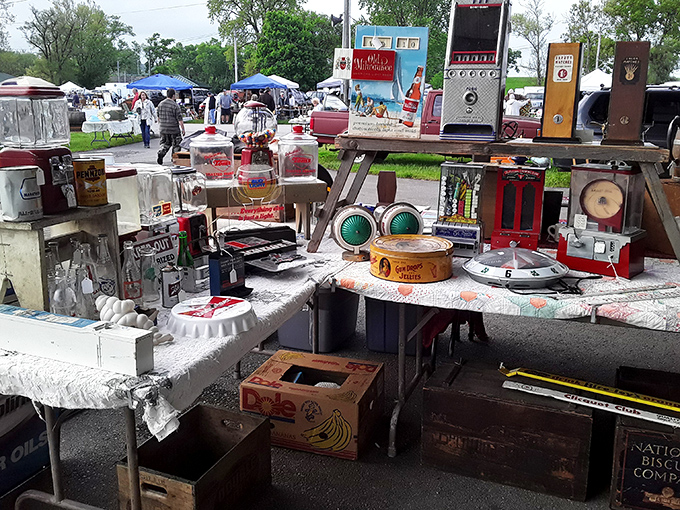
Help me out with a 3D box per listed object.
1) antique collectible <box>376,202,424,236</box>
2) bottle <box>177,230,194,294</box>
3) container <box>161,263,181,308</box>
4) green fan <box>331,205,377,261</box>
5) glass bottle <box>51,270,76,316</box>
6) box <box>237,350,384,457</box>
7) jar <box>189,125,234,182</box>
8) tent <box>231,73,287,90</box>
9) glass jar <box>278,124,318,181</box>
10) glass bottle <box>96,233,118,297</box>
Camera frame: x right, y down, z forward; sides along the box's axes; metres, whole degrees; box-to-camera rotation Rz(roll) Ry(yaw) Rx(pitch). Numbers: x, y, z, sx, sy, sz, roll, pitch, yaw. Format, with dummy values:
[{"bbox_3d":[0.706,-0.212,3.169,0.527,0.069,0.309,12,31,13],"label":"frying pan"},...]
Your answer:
[{"bbox_3d":[0.278,-0.116,2.681,0.195,0.232,0.115,-5,15,-17],"label":"antique collectible"},{"bbox_3d":[-0.593,0.019,2.318,0.062,0.230,0.062,0,13,0],"label":"bottle"},{"bbox_3d":[-0.581,0.103,2.073,0.065,0.135,0.065,0,14,0],"label":"container"},{"bbox_3d":[0.058,-0.092,2.538,0.190,0.226,0.120,-3,15,-11],"label":"green fan"},{"bbox_3d":[-0.852,0.139,1.859,0.075,0.172,0.075,-5,15,-19],"label":"glass bottle"},{"bbox_3d":[-0.110,0.651,2.725,0.520,0.254,0.408,5,15,18],"label":"box"},{"bbox_3d":[-0.564,-0.442,2.690,0.187,0.257,0.187,-1,14,0],"label":"jar"},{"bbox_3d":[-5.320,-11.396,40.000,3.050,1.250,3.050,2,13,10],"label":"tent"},{"bbox_3d":[-0.195,-0.482,2.870,0.187,0.257,0.187,-4,15,-12],"label":"glass jar"},{"bbox_3d":[-0.833,0.051,2.152,0.067,0.245,0.067,0,13,0],"label":"glass bottle"}]

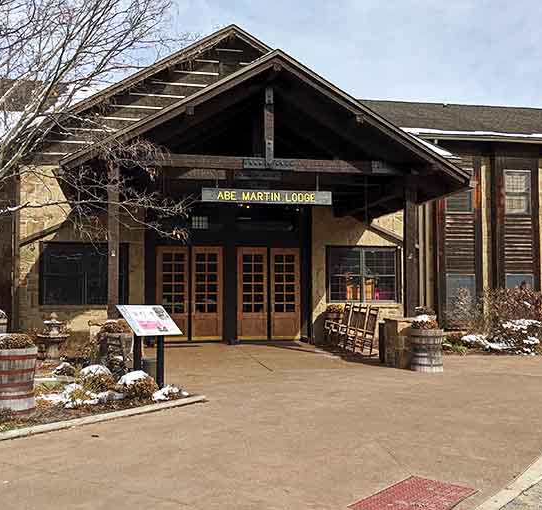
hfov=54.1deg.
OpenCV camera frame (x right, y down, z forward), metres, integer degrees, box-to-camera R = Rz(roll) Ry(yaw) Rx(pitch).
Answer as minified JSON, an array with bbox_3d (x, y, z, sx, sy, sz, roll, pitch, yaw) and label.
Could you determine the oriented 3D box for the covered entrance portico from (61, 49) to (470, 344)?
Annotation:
[{"bbox_3d":[-0.368,-0.624,11.423,7.100,5.550,4.800,1,-3,-11],"label":"covered entrance portico"}]

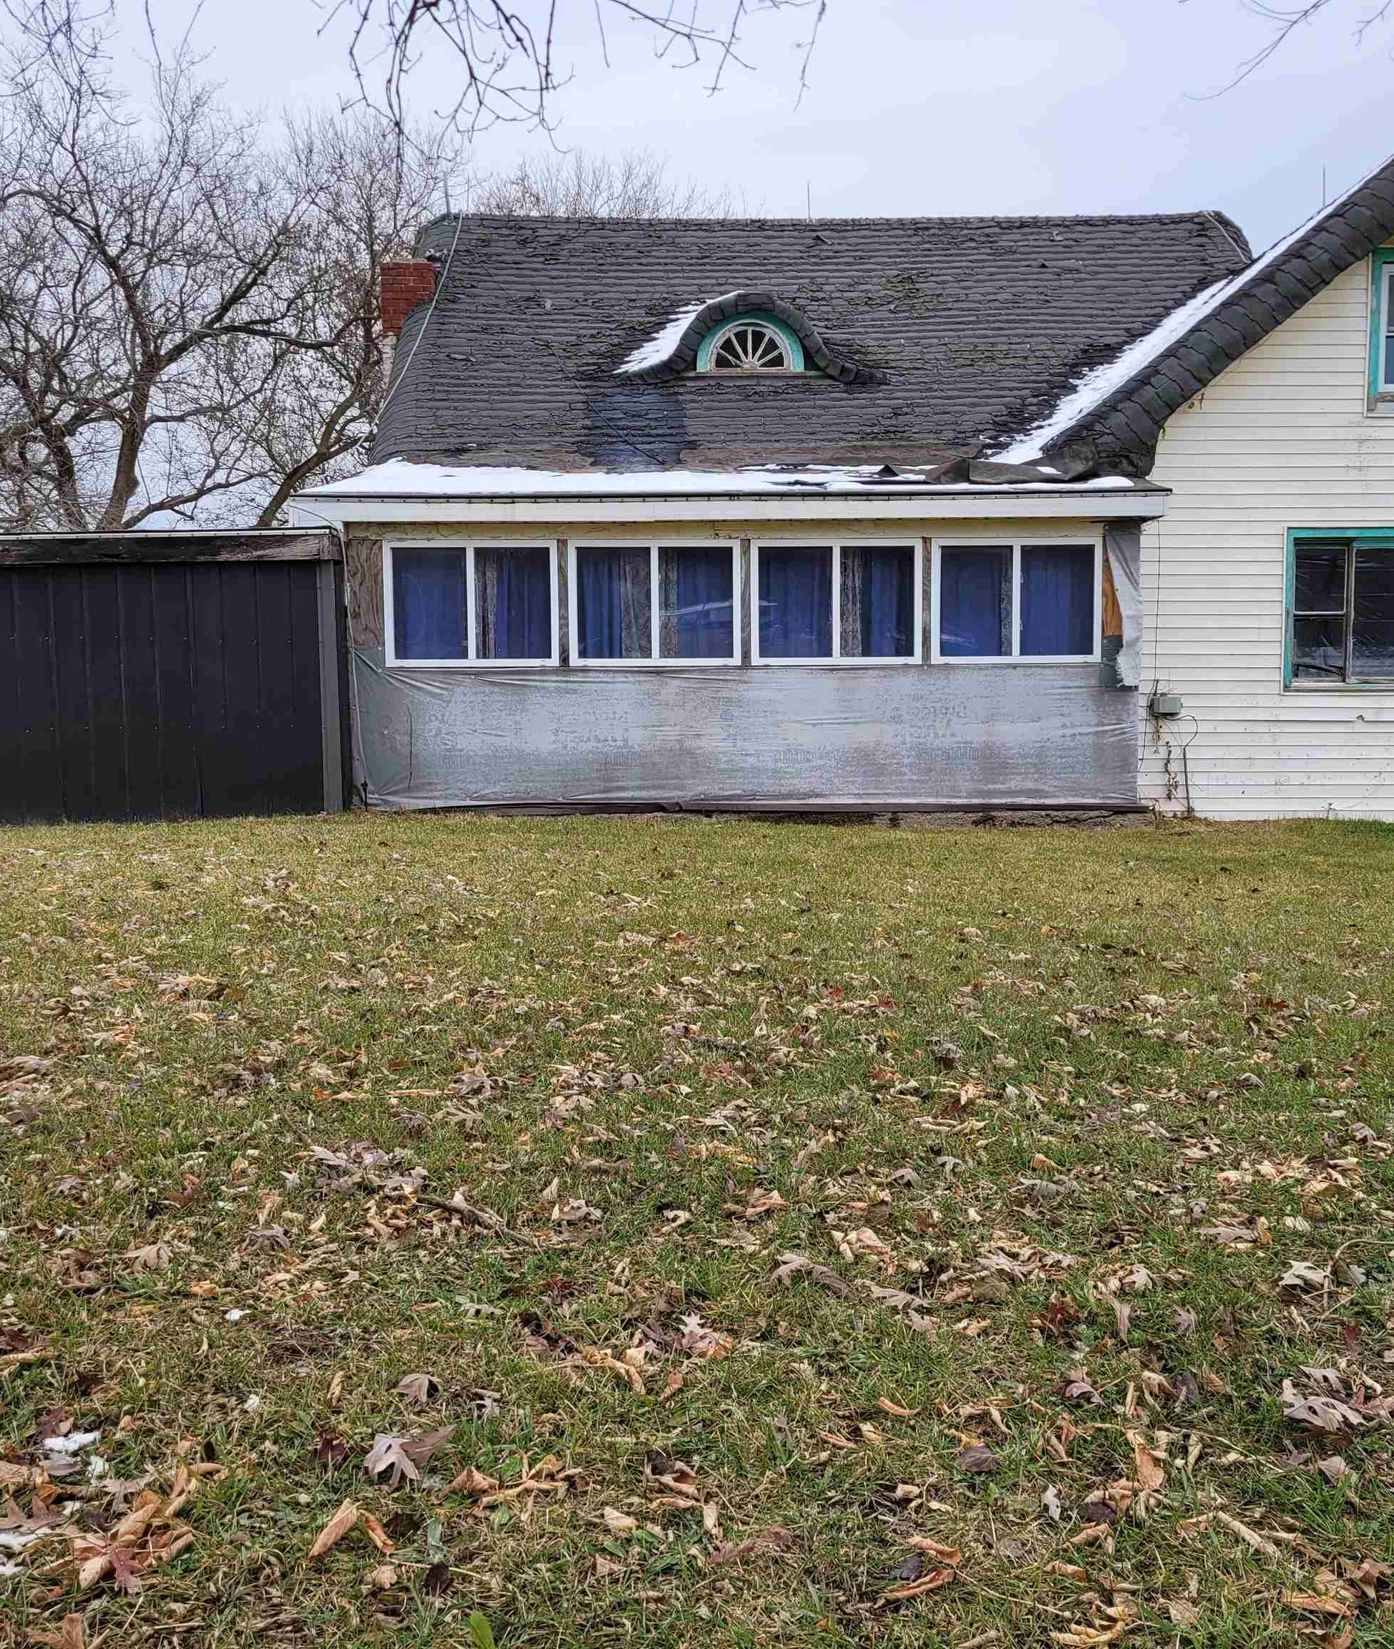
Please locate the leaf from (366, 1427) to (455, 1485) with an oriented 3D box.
[{"bbox_3d":[-0.432,0.947,2.479,0.118,0.045,0.088,1,6,8],"label":"leaf"}]

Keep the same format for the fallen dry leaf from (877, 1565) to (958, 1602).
[{"bbox_3d":[0.286,0.984,2.144,0.106,0.027,0.035,-3,6,-27],"label":"fallen dry leaf"}]

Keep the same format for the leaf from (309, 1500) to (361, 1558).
[{"bbox_3d":[-0.498,0.971,2.276,0.034,0.036,0.100,2,6,25],"label":"leaf"}]

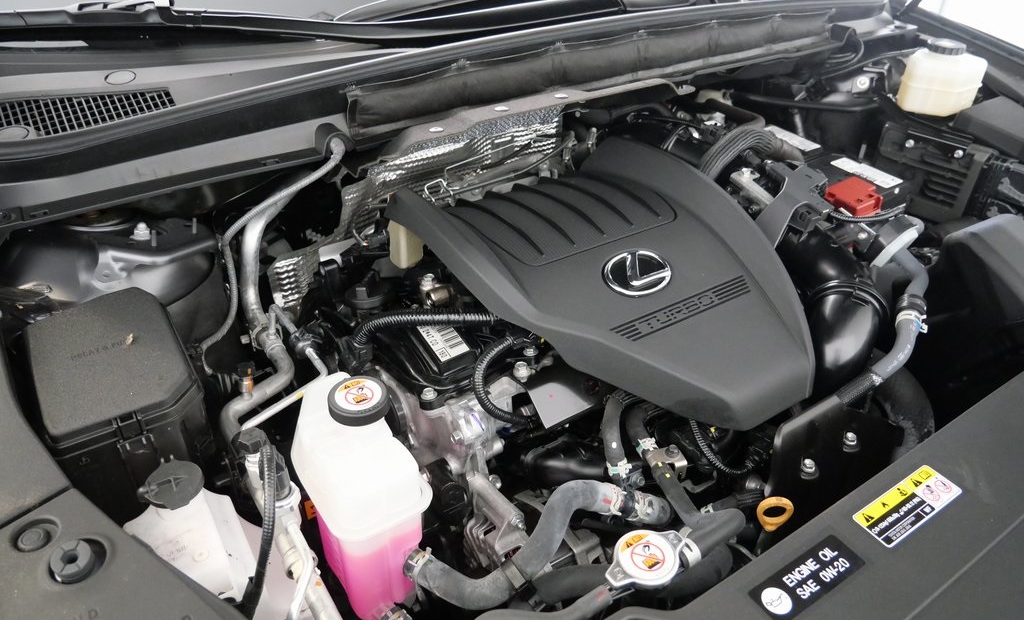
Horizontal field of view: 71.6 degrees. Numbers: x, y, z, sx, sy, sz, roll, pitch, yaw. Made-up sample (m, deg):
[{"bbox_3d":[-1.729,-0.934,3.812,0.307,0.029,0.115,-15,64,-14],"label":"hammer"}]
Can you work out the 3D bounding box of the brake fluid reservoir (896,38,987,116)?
[{"bbox_3d":[0.681,-0.369,1.130,0.110,0.093,0.090,-20,41,-28],"label":"brake fluid reservoir"}]

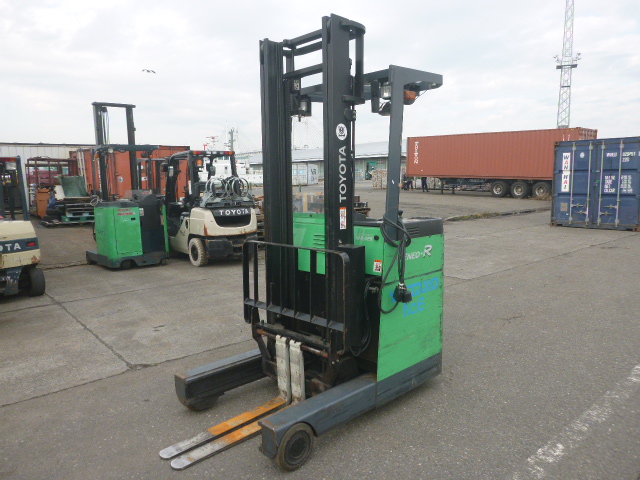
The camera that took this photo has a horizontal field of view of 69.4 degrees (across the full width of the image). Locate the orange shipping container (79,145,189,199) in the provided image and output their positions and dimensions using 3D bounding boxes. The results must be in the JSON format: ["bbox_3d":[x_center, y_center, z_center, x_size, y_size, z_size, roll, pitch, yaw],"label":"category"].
[{"bbox_3d":[-7.192,-2.029,17.253,2.440,2.590,6.060,-8,11,-39],"label":"orange shipping container"}]

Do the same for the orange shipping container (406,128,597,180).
[{"bbox_3d":[11.331,-5.591,30.971,2.440,2.900,12.190,-8,12,-38],"label":"orange shipping container"}]

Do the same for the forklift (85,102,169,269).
[{"bbox_3d":[-4.043,-1.115,9.281,1.020,3.000,2.100,-9,11,-41],"label":"forklift"}]

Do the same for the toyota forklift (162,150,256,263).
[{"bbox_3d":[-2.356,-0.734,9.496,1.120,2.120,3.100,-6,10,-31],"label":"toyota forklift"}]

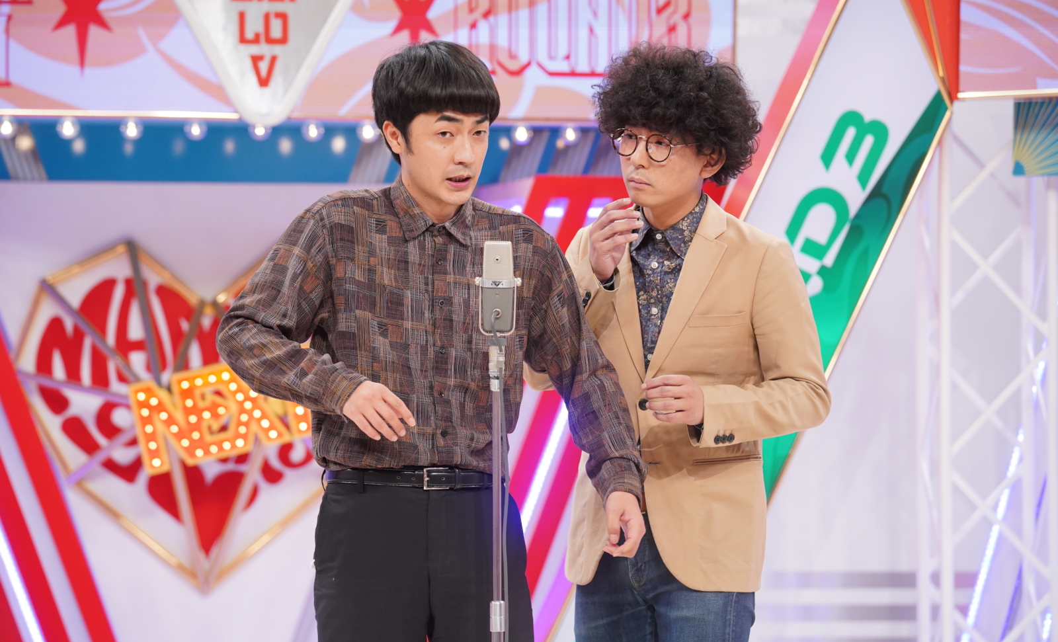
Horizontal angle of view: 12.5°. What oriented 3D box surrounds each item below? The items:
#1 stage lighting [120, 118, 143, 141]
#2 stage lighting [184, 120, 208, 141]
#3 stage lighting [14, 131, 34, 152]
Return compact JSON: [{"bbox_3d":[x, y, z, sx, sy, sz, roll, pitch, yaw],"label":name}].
[{"bbox_3d":[-0.857,-0.413,10.400,0.049,0.050,0.049,0,0,0],"label":"stage lighting"},{"bbox_3d":[-0.719,-0.412,10.400,0.049,0.050,0.049,0,0,0],"label":"stage lighting"},{"bbox_3d":[-1.132,-0.401,10.800,0.044,0.047,0.044,0,0,0],"label":"stage lighting"}]

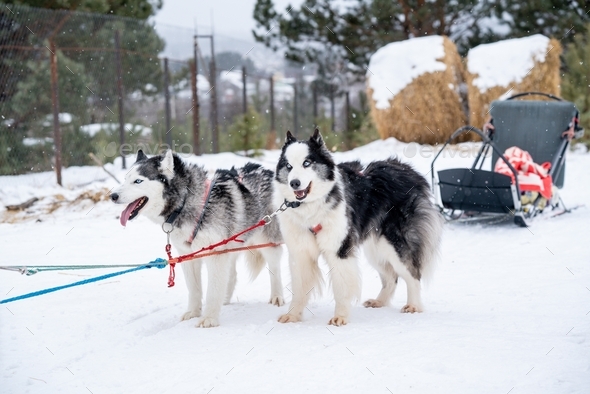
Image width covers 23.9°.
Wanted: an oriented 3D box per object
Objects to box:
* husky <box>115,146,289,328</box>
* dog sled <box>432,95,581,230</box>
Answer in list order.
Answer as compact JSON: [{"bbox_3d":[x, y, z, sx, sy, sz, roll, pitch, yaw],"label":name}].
[{"bbox_3d":[-0.315,0.136,5.393,0.340,0.650,0.870,3,5,40],"label":"husky"},{"bbox_3d":[1.585,-0.314,10.083,0.620,0.880,1.950,1,4,23],"label":"dog sled"}]

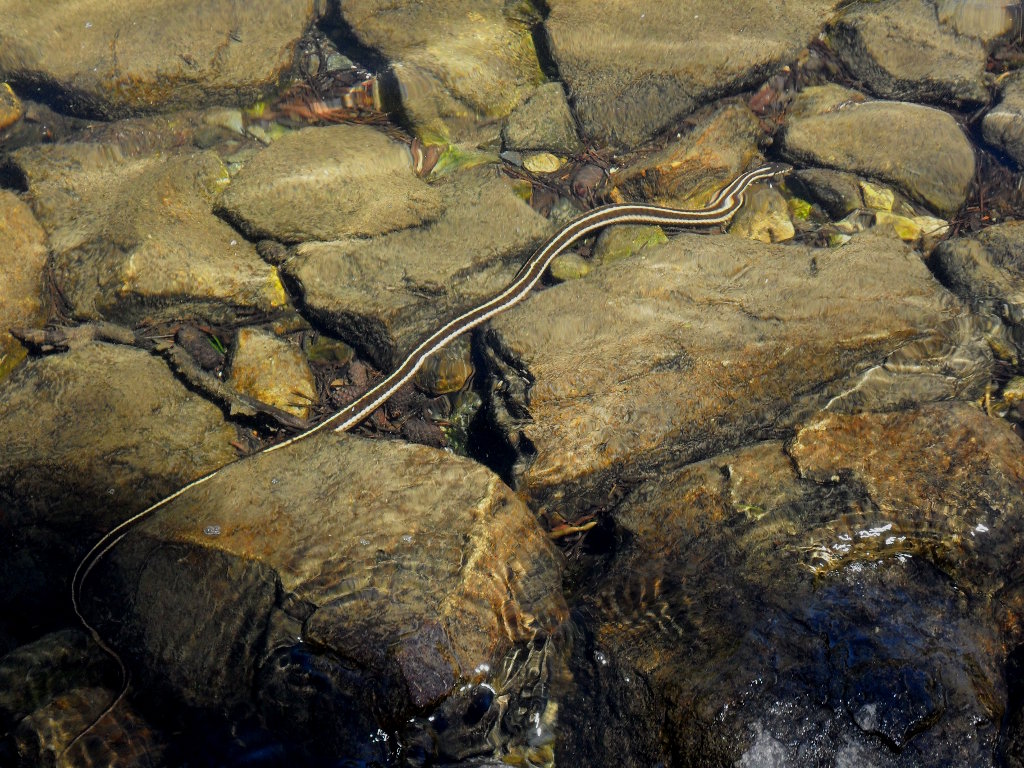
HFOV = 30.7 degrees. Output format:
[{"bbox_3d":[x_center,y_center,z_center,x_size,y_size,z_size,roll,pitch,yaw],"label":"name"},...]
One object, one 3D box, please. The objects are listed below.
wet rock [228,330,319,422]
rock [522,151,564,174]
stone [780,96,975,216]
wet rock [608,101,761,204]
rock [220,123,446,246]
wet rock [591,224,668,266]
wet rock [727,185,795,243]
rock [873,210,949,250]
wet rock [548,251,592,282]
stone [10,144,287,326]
[{"bbox_3d":[-0.205,-0.009,1.601,0.064,0.050,0.094,14,47,14],"label":"wet rock"},{"bbox_3d":[0.030,-0.215,1.807,0.041,0.020,0.028,0,45,0],"label":"rock"},{"bbox_3d":[0.352,-0.220,1.798,0.184,0.090,0.123,9,46,8],"label":"stone"},{"bbox_3d":[0.170,-0.227,1.819,0.156,0.070,0.107,-18,48,-17],"label":"wet rock"},{"bbox_3d":[-0.174,-0.193,1.785,0.218,0.080,0.133,4,45,4],"label":"rock"},{"bbox_3d":[0.109,-0.133,1.725,0.072,0.040,0.048,-9,46,-8],"label":"wet rock"},{"bbox_3d":[0.232,-0.161,1.739,0.062,0.045,0.065,0,45,0],"label":"wet rock"},{"bbox_3d":[0.368,-0.142,1.720,0.069,0.027,0.038,11,46,11],"label":"rock"},{"bbox_3d":[0.053,-0.107,1.700,0.040,0.027,0.029,0,45,0],"label":"wet rock"},{"bbox_3d":[-0.340,-0.141,1.747,0.254,0.120,0.193,9,46,8],"label":"stone"}]

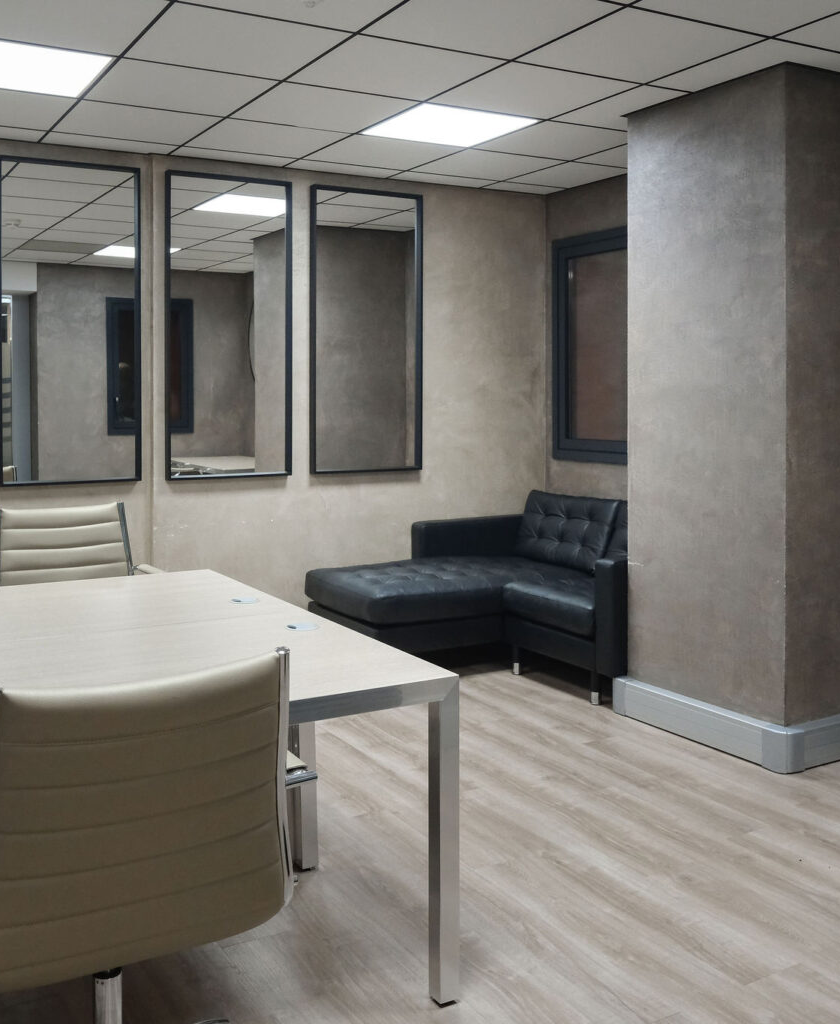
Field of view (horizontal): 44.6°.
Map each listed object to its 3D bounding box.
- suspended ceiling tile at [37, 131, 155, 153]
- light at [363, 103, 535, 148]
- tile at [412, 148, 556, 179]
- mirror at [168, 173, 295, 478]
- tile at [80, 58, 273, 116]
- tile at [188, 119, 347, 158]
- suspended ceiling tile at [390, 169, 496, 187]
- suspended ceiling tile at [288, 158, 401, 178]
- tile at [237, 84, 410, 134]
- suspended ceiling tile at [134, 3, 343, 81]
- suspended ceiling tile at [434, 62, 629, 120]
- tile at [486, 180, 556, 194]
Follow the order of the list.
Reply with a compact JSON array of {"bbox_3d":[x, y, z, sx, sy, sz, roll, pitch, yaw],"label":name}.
[{"bbox_3d":[-1.460,-1.761,4.864,0.610,0.030,0.220,-5,8,-30],"label":"suspended ceiling tile"},{"bbox_3d":[0.130,-1.733,4.571,0.610,0.030,0.610,-5,8,-30],"label":"light"},{"bbox_3d":[0.347,-1.804,5.314,0.595,0.020,0.595,-5,9,-29],"label":"tile"},{"bbox_3d":[-0.958,-0.944,5.228,0.670,1.520,0.040,-4,7,-30],"label":"mirror"},{"bbox_3d":[-0.907,-1.602,3.872,0.600,0.020,0.600,-5,8,-30],"label":"tile"},{"bbox_3d":[-0.694,-1.721,4.723,0.595,0.020,0.595,-5,9,-29],"label":"tile"},{"bbox_3d":[0.147,-1.841,5.654,0.600,0.020,0.189,-5,8,-30],"label":"suspended ceiling tile"},{"bbox_3d":[-0.380,-1.795,5.337,0.600,0.020,0.186,-5,8,-30],"label":"suspended ceiling tile"},{"bbox_3d":[-0.392,-1.655,4.200,0.595,0.020,0.595,-5,9,-29],"label":"tile"},{"bbox_3d":[-0.604,-1.540,3.365,0.600,0.020,0.600,-5,8,-30],"label":"suspended ceiling tile"},{"bbox_3d":[0.430,-1.631,3.972,0.595,0.020,0.595,-5,9,-29],"label":"suspended ceiling tile"},{"bbox_3d":[0.614,-1.882,5.934,0.450,0.020,0.189,-5,8,-30],"label":"tile"}]

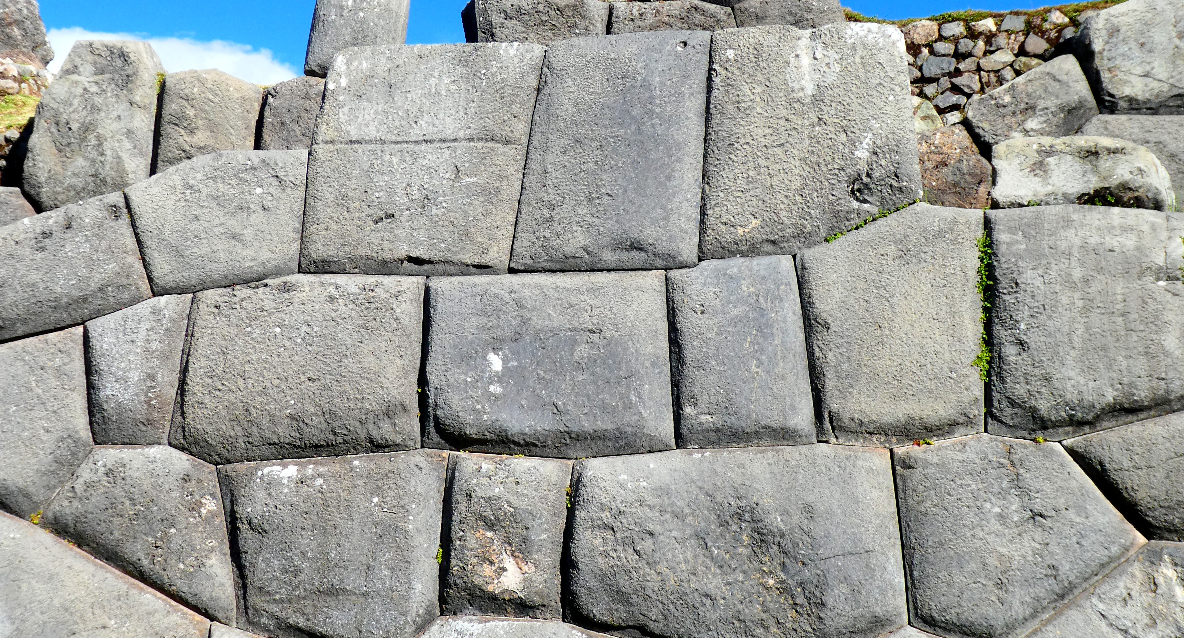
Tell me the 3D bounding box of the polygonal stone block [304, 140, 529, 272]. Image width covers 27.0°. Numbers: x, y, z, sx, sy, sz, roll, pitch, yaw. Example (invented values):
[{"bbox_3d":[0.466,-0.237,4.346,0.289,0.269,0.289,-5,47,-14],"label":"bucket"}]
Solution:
[{"bbox_3d":[-0.913,-0.494,13.645,1.223,0.740,0.850,-1,-14,6],"label":"polygonal stone block"}]

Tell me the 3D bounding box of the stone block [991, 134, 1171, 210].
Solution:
[{"bbox_3d":[2.522,-0.716,12.881,0.916,0.404,0.550,0,-9,3],"label":"stone block"}]

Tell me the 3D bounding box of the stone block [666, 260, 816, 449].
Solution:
[{"bbox_3d":[0.767,0.213,12.752,0.746,0.990,0.700,0,-9,3],"label":"stone block"}]

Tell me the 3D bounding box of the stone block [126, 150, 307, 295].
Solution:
[{"bbox_3d":[-2.022,-0.474,13.787,0.989,0.785,0.700,-1,-9,5],"label":"stone block"}]

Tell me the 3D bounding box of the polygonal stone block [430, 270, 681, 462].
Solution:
[{"bbox_3d":[-0.180,0.349,13.380,1.326,1.005,0.900,-1,-14,6],"label":"polygonal stone block"}]

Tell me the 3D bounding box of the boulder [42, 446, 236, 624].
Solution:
[{"bbox_3d":[-2.342,1.226,13.316,1.045,0.949,0.750,-1,-14,6],"label":"boulder"}]

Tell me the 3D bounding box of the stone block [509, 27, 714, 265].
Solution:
[{"bbox_3d":[0.145,-0.784,13.655,1.076,1.352,0.950,-1,-14,6],"label":"stone block"}]

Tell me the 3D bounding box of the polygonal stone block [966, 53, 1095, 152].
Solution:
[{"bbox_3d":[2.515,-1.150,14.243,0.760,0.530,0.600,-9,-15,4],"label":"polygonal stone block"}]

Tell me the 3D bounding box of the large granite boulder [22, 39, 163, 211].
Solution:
[{"bbox_3d":[-2.793,-1.052,14.136,0.743,0.944,0.650,-1,-9,5],"label":"large granite boulder"}]

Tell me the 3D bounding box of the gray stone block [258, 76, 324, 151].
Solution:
[{"bbox_3d":[-1.579,-1.059,13.246,0.376,0.413,0.450,0,-9,3],"label":"gray stone block"}]

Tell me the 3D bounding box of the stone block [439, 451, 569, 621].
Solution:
[{"bbox_3d":[-0.416,1.199,13.063,0.670,0.863,0.650,-1,-14,6],"label":"stone block"}]

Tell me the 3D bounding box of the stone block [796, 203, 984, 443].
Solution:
[{"bbox_3d":[1.593,0.125,13.219,0.968,1.282,0.850,-1,-14,6],"label":"stone block"}]

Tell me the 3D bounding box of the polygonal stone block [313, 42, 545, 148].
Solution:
[{"bbox_3d":[-0.867,-1.181,13.867,1.280,0.577,0.700,-1,-9,5],"label":"polygonal stone block"}]

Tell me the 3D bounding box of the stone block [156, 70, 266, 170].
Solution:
[{"bbox_3d":[-2.131,-1.083,14.137,0.611,0.566,0.550,-1,-9,5],"label":"stone block"}]

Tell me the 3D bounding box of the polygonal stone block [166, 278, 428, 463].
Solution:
[{"bbox_3d":[-1.519,0.381,13.517,1.368,1.035,0.900,-1,-14,6],"label":"polygonal stone block"}]

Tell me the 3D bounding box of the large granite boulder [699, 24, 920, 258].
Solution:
[{"bbox_3d":[1.210,-0.833,13.552,1.169,1.308,0.950,-1,-14,6],"label":"large granite boulder"}]

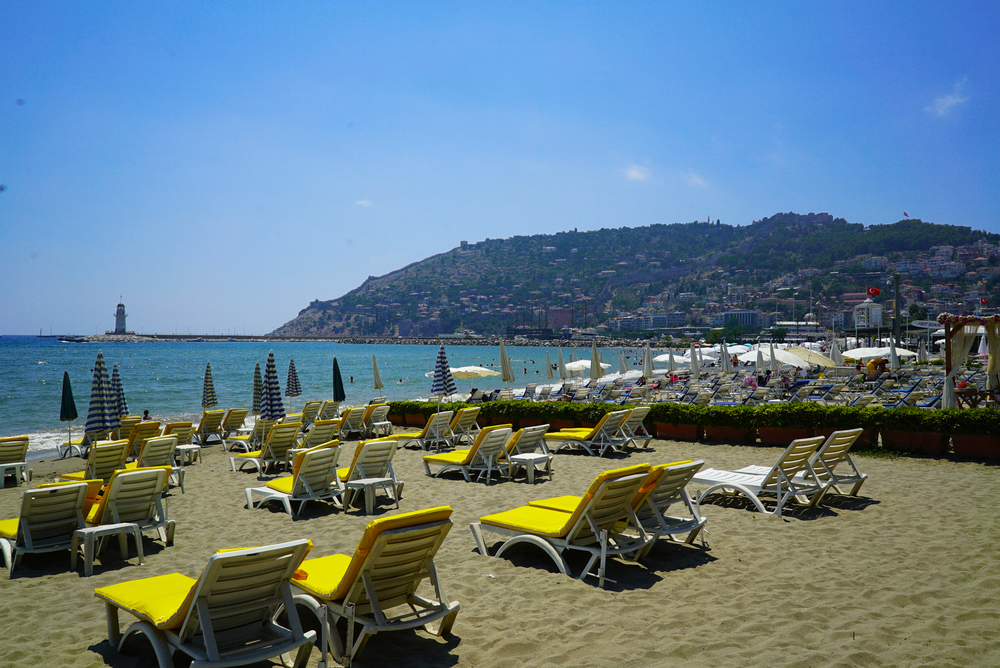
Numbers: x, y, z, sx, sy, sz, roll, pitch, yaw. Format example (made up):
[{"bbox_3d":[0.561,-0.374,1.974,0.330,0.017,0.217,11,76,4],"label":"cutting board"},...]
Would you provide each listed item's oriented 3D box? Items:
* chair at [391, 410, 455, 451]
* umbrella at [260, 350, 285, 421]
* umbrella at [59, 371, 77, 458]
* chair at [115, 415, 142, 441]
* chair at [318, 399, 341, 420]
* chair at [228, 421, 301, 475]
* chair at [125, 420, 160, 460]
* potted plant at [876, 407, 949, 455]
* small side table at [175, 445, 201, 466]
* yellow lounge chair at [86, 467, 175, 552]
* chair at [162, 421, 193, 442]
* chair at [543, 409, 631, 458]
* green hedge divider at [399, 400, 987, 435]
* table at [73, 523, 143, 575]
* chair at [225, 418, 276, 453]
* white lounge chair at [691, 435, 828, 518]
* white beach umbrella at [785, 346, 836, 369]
[{"bbox_3d":[-1.823,2.317,18.800,0.714,0.857,1.775,-1,-3,-44],"label":"chair"},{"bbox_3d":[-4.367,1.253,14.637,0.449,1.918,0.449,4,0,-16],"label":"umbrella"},{"bbox_3d":[-10.535,1.956,19.000,0.440,2.130,0.440,0,0,0],"label":"umbrella"},{"bbox_3d":[-11.199,2.971,23.082,0.704,0.919,1.778,0,-4,-44],"label":"chair"},{"bbox_3d":[-6.474,2.914,28.238,0.700,0.910,1.800,0,-4,-40],"label":"chair"},{"bbox_3d":[-4.706,2.285,15.677,0.700,0.910,1.800,0,-4,-43],"label":"chair"},{"bbox_3d":[-8.689,2.661,18.492,0.700,0.910,1.800,1,-4,-45],"label":"chair"},{"bbox_3d":[7.690,1.785,14.470,0.500,0.740,1.080,0,-4,-42],"label":"potted plant"},{"bbox_3d":[-7.043,2.760,17.595,0.459,0.408,0.459,-5,-4,40],"label":"small side table"},{"bbox_3d":[-4.488,1.983,9.134,0.704,0.895,1.809,0,-4,-43],"label":"yellow lounge chair"},{"bbox_3d":[-7.986,2.631,18.977,0.700,0.910,1.800,0,-4,-42],"label":"chair"},{"bbox_3d":[1.645,1.839,14.801,0.690,0.836,1.694,0,0,-44],"label":"chair"},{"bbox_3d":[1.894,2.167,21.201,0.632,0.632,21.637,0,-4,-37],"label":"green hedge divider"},{"bbox_3d":[-3.770,2.054,7.496,0.420,0.410,0.490,0,0,44],"label":"table"},{"bbox_3d":[-6.183,2.447,19.358,1.677,0.859,0.690,0,0,42],"label":"chair"},{"bbox_3d":[3.007,1.626,9.397,0.714,0.816,1.775,-2,-2,-34],"label":"white lounge chair"},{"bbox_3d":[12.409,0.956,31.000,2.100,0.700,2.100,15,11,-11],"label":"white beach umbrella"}]

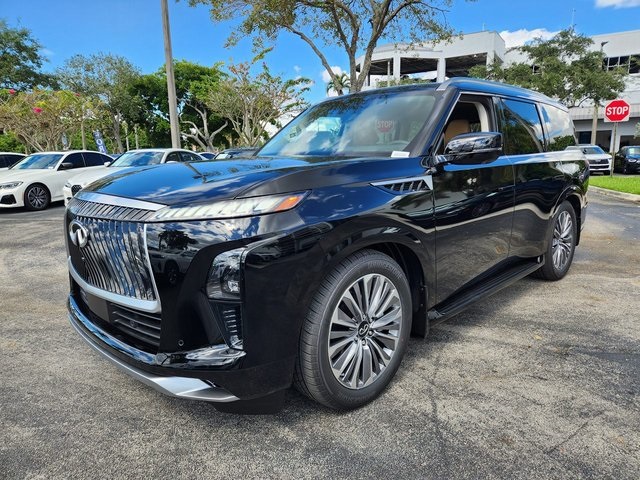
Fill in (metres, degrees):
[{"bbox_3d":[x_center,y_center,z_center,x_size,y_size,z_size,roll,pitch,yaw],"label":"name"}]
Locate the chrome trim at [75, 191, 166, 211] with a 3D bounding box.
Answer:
[{"bbox_3d":[-1.081,-0.210,2.152,0.230,0.090,1.050,-12,15,-43],"label":"chrome trim"}]

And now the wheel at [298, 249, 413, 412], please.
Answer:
[{"bbox_3d":[0.157,0.445,2.234,0.835,0.835,0.285,-11,16,-43],"label":"wheel"}]

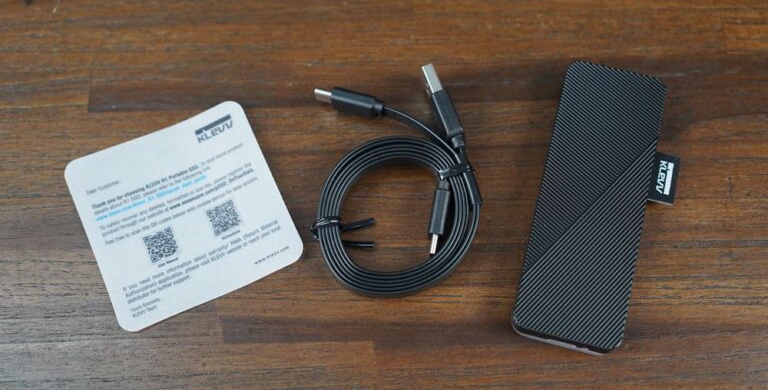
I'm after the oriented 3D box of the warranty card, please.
[{"bbox_3d":[-0.083,0.007,0.352,0.079,0.001,0.080,-23,69,-10],"label":"warranty card"}]

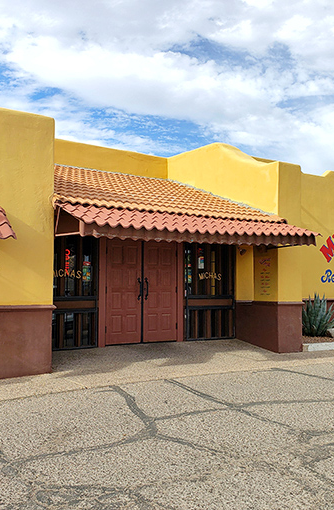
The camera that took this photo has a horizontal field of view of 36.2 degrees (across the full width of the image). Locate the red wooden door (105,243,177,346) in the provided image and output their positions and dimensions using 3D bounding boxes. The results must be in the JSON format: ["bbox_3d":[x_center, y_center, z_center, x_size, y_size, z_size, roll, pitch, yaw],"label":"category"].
[{"bbox_3d":[-0.507,0.815,11.098,1.798,2.192,0.091,3,-4,-34],"label":"red wooden door"}]

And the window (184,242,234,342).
[{"bbox_3d":[1.041,0.873,12.142,1.566,2.222,0.101,3,-4,-34],"label":"window"}]

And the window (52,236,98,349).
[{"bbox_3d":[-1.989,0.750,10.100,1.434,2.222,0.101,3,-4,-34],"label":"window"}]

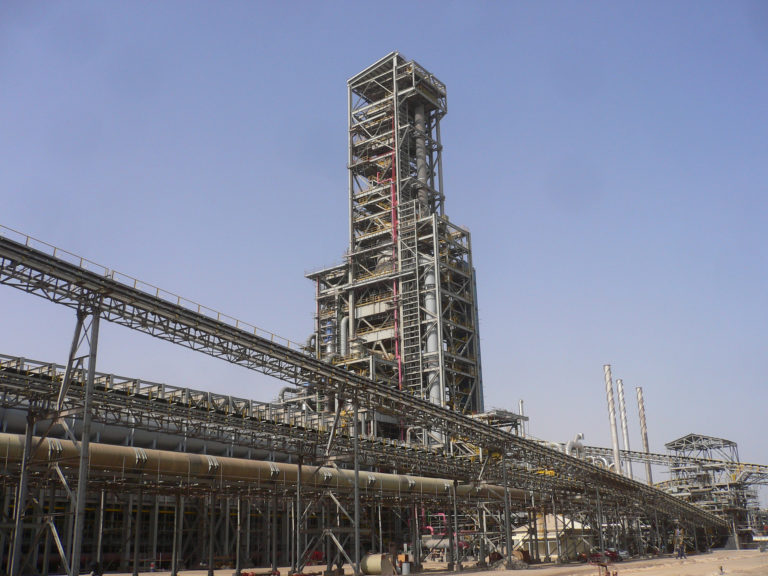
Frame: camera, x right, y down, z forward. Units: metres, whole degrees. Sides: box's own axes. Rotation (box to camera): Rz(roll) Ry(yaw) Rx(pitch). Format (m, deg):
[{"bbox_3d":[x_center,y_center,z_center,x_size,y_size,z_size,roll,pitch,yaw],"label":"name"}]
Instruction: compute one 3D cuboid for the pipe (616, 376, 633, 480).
[{"bbox_3d":[70.921,50.032,224.561,1.650,47.600,1.650,-14,-22,34],"label":"pipe"}]

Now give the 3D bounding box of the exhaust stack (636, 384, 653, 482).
[{"bbox_3d":[81.093,54.097,237.575,1.650,47.600,1.650,-14,-22,34],"label":"exhaust stack"}]

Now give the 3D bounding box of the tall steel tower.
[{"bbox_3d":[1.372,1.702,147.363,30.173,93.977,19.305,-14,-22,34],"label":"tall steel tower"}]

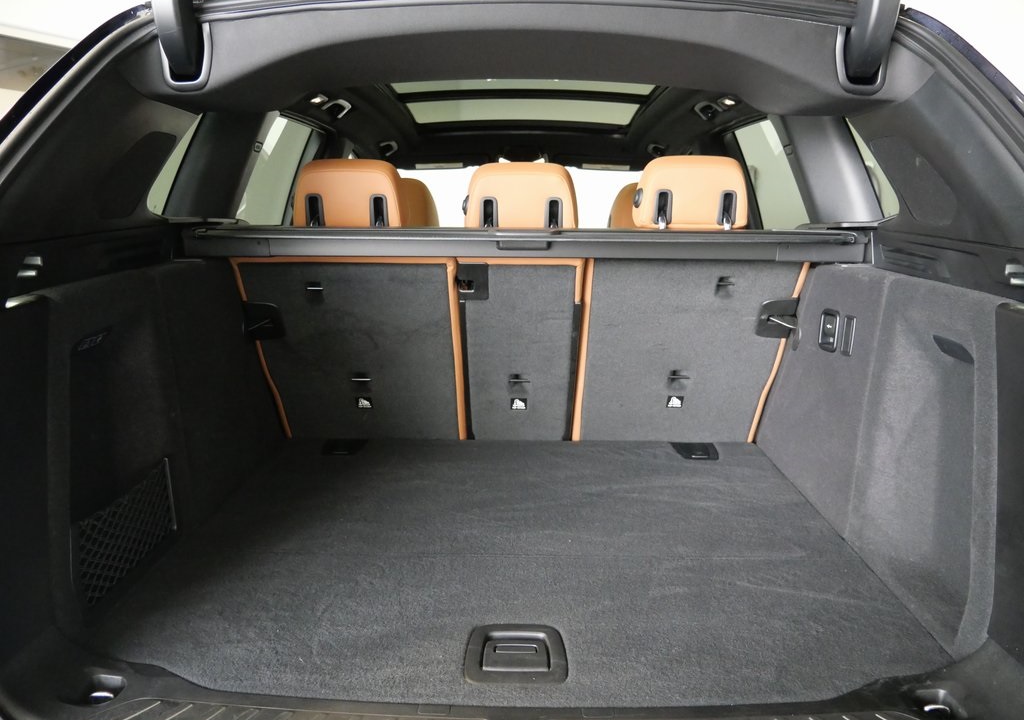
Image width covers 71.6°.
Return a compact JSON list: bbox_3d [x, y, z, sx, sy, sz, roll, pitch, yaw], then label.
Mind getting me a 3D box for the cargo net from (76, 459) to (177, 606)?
[{"bbox_3d":[-0.597,0.262,1.096,0.030,0.140,0.250,0,14,0],"label":"cargo net"}]

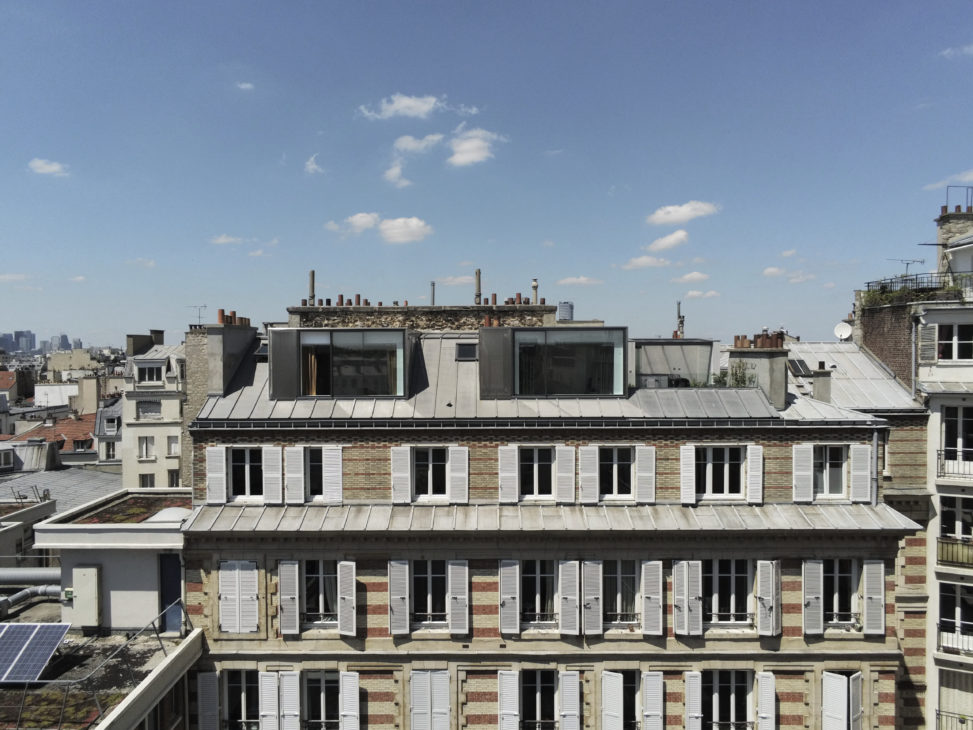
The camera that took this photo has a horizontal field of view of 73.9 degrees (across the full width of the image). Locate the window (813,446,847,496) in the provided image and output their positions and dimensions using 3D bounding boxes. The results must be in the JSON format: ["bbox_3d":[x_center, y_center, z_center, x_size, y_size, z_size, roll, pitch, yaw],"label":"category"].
[{"bbox_3d":[10.021,3.121,18.995,1.147,1.549,0.100,0,1,0],"label":"window"}]

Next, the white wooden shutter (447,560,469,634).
[{"bbox_3d":[-0.792,6.609,18.360,0.568,2.105,0.050,0,1,8],"label":"white wooden shutter"}]

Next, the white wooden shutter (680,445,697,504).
[{"bbox_3d":[5.848,3.179,18.730,0.439,1.672,0.060,0,1,0],"label":"white wooden shutter"}]

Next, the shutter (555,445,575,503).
[{"bbox_3d":[2.365,3.280,19.348,0.583,1.687,0.050,0,1,0],"label":"shutter"}]

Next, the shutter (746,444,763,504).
[{"bbox_3d":[8.146,3.316,19.580,0.475,1.710,0.050,0,1,0],"label":"shutter"}]

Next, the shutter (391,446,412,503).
[{"bbox_3d":[-2.548,3.303,19.383,0.600,1.678,0.050,0,1,0],"label":"shutter"}]

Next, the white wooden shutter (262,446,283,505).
[{"bbox_3d":[-6.257,3.236,18.918,0.578,1.651,0.050,0,1,0],"label":"white wooden shutter"}]

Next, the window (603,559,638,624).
[{"bbox_3d":[3.882,6.568,18.730,1.101,1.926,0.120,0,1,0],"label":"window"}]

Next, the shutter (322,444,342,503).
[{"bbox_3d":[-4.629,3.308,19.448,0.597,1.690,0.050,0,1,0],"label":"shutter"}]

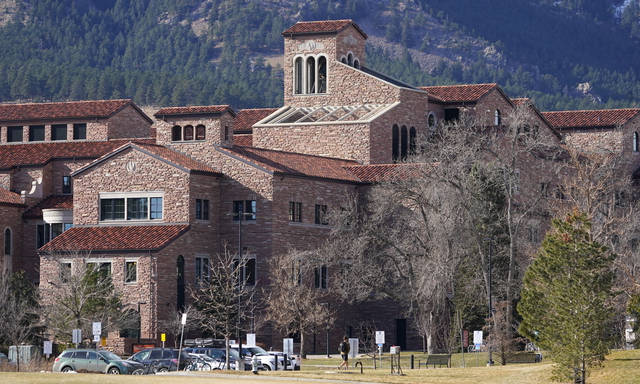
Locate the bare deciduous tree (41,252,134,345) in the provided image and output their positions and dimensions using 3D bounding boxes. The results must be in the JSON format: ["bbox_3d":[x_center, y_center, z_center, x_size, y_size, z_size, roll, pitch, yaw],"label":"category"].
[{"bbox_3d":[-14.636,7.019,236.000,5.800,6.600,5.800,0,-3,0],"label":"bare deciduous tree"}]

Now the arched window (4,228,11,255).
[{"bbox_3d":[-24.709,3.921,297.000,0.250,2.150,0.900,-2,-4,28],"label":"arched window"}]

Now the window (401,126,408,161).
[{"bbox_3d":[6.423,-3.602,284.300,0.250,2.900,1.050,-2,-4,28],"label":"window"}]

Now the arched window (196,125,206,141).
[{"bbox_3d":[-8.563,-4.249,270.000,0.800,1.180,0.250,-2,-4,27],"label":"arched window"}]

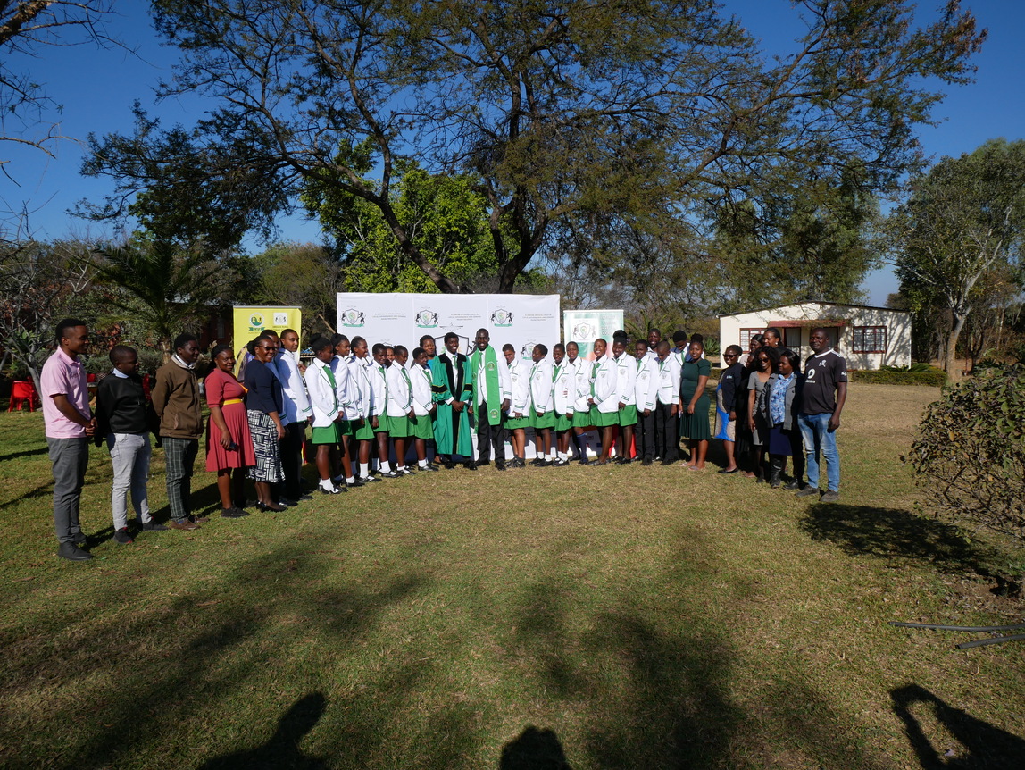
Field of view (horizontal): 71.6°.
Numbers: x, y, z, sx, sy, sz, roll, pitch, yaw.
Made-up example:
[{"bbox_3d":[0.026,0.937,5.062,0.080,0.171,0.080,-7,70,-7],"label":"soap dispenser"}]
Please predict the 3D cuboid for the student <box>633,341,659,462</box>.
[{"bbox_3d":[1.749,0.223,9.423,0.430,1.638,0.320,3,4,42],"label":"student"}]

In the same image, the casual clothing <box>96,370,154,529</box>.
[{"bbox_3d":[-3.213,0.528,5.872,0.340,1.300,0.500,1,4,16],"label":"casual clothing"}]

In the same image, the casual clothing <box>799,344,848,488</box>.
[{"bbox_3d":[3.104,0.358,7.097,0.340,1.419,0.500,-3,4,-29],"label":"casual clothing"}]

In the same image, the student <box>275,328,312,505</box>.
[{"bbox_3d":[-2.199,0.291,7.141,0.330,1.715,0.460,1,3,20],"label":"student"}]

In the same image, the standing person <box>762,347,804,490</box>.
[{"bbox_3d":[2.976,0.370,7.779,0.520,1.511,0.360,2,4,33],"label":"standing person"}]

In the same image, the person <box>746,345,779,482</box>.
[{"bbox_3d":[2.878,0.330,8.169,0.460,1.550,0.340,2,4,35],"label":"person"}]

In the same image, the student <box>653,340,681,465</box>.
[{"bbox_3d":[2.047,0.221,9.350,0.440,1.602,0.300,2,4,36],"label":"student"}]

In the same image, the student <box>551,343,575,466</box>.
[{"bbox_3d":[0.653,0.254,9.392,0.420,1.591,0.320,2,4,33],"label":"student"}]

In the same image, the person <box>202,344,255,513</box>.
[{"bbox_3d":[-2.673,0.416,6.659,0.370,1.573,0.450,0,4,13],"label":"person"}]

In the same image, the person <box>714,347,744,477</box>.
[{"bbox_3d":[2.677,0.294,8.726,0.360,1.561,0.460,-2,4,-32],"label":"person"}]

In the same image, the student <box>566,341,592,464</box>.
[{"bbox_3d":[0.894,0.229,9.564,0.440,1.620,0.340,2,4,35],"label":"student"}]

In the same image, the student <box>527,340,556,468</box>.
[{"bbox_3d":[0.379,0.257,9.367,0.420,1.593,0.320,3,4,42],"label":"student"}]

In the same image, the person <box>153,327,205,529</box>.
[{"bbox_3d":[-2.945,0.391,6.243,0.360,1.680,0.470,1,4,15],"label":"person"}]

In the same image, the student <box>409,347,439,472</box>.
[{"bbox_3d":[-1.149,0.298,9.113,0.440,1.556,0.340,-3,4,-42],"label":"student"}]

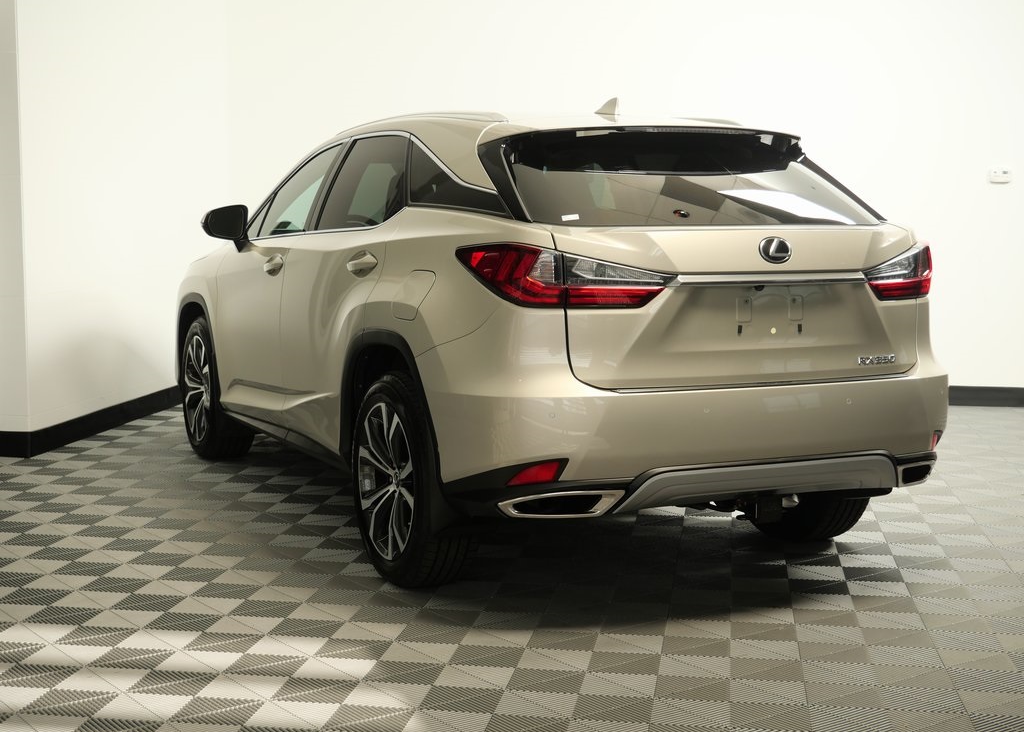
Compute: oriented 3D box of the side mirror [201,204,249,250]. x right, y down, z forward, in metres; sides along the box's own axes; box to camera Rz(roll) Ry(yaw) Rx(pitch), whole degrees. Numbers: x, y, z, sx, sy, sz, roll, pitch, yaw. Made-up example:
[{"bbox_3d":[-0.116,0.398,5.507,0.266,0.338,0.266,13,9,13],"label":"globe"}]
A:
[{"bbox_3d":[-1.338,-0.635,6.285,0.215,0.215,0.180,-3,7,-26],"label":"side mirror"}]

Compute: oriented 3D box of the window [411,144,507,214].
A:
[{"bbox_3d":[-0.191,-0.637,4.508,0.080,0.270,0.760,20,-4,-31],"label":"window"}]

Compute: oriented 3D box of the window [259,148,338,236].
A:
[{"bbox_3d":[-0.941,-0.767,5.995,0.080,0.420,0.750,20,-3,-27],"label":"window"}]

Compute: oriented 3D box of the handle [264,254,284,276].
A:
[{"bbox_3d":[-1.022,-0.439,5.852,0.060,0.080,0.235,-3,7,-26],"label":"handle"}]

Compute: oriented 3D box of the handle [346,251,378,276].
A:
[{"bbox_3d":[-0.528,-0.367,4.849,0.060,0.080,0.235,-3,7,-26],"label":"handle"}]

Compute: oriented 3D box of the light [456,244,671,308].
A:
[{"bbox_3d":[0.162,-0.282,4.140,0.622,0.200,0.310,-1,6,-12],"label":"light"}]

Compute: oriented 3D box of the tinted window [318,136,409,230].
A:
[{"bbox_3d":[-0.544,-0.703,5.212,0.080,0.400,0.800,20,-3,-27],"label":"tinted window"}]

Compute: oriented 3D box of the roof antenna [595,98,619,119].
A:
[{"bbox_3d":[0.356,-0.972,5.088,0.060,0.068,0.170,-3,7,-26],"label":"roof antenna"}]

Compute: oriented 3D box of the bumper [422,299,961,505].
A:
[{"bbox_3d":[0.686,0.100,4.521,1.870,0.650,0.760,-3,7,-26],"label":"bumper"}]

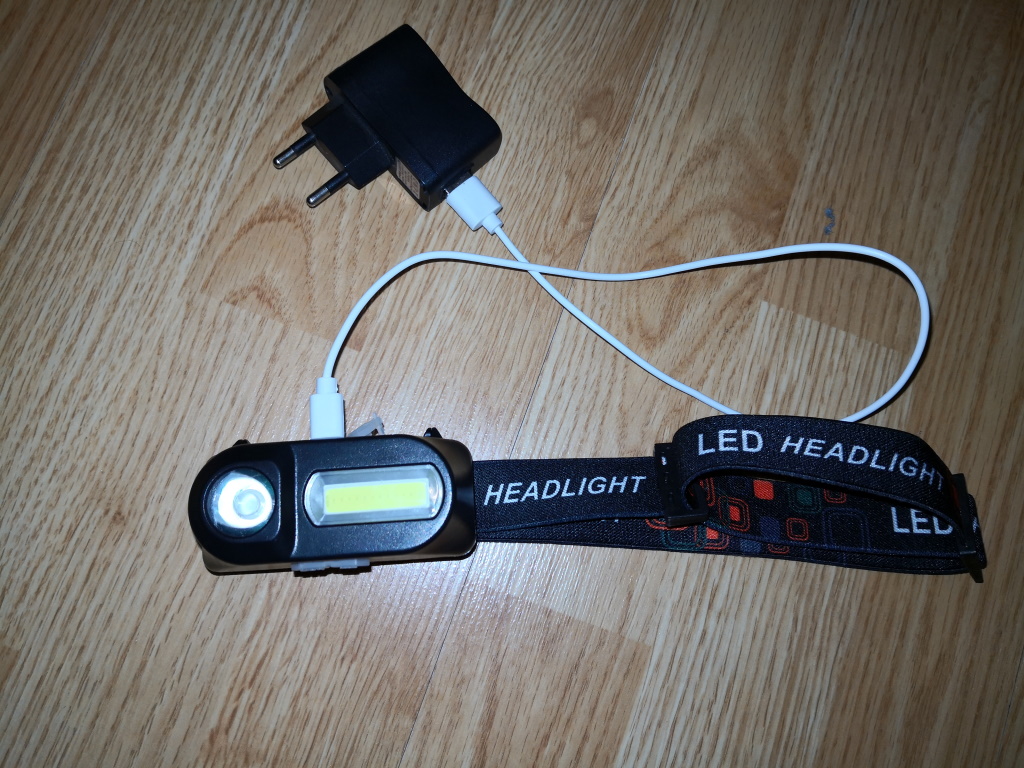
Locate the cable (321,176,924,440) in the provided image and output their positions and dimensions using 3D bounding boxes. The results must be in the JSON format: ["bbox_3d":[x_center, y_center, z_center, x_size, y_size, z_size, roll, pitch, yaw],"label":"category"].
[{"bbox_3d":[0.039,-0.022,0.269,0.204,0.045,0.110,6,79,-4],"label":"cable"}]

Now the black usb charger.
[{"bbox_3d":[-0.047,-0.086,0.286,0.068,0.022,0.056,-40,85,-10],"label":"black usb charger"}]

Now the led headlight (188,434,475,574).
[{"bbox_3d":[-0.057,0.038,0.254,0.091,0.039,0.042,-3,80,-5],"label":"led headlight"}]

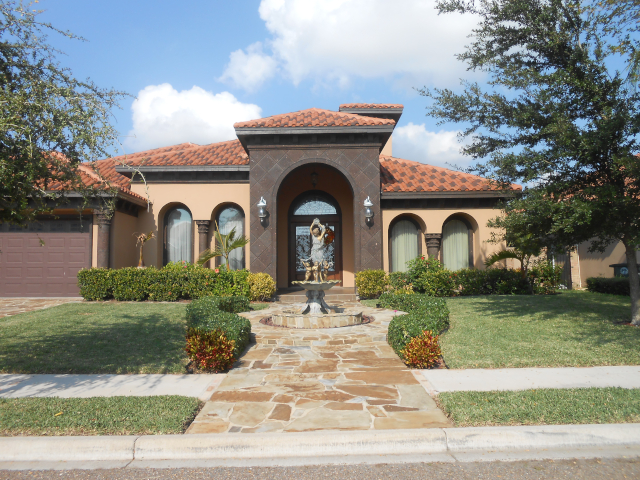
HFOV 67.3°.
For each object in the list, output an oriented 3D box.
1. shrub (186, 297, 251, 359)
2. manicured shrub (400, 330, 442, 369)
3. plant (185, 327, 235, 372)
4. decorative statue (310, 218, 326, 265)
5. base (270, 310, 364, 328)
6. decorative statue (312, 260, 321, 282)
[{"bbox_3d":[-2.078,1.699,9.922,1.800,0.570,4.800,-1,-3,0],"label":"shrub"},{"bbox_3d":[1.460,1.542,6.944,0.590,0.500,0.560,-1,-3,0],"label":"manicured shrub"},{"bbox_3d":[-1.560,1.551,6.945,0.750,0.560,0.680,-1,-3,0],"label":"plant"},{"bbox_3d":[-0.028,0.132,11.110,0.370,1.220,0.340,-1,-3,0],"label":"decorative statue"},{"bbox_3d":[-0.057,1.739,10.970,2.080,0.265,2.080,-1,-3,0],"label":"base"},{"bbox_3d":[-0.071,0.697,10.828,0.190,0.500,0.180,-1,-3,0],"label":"decorative statue"}]

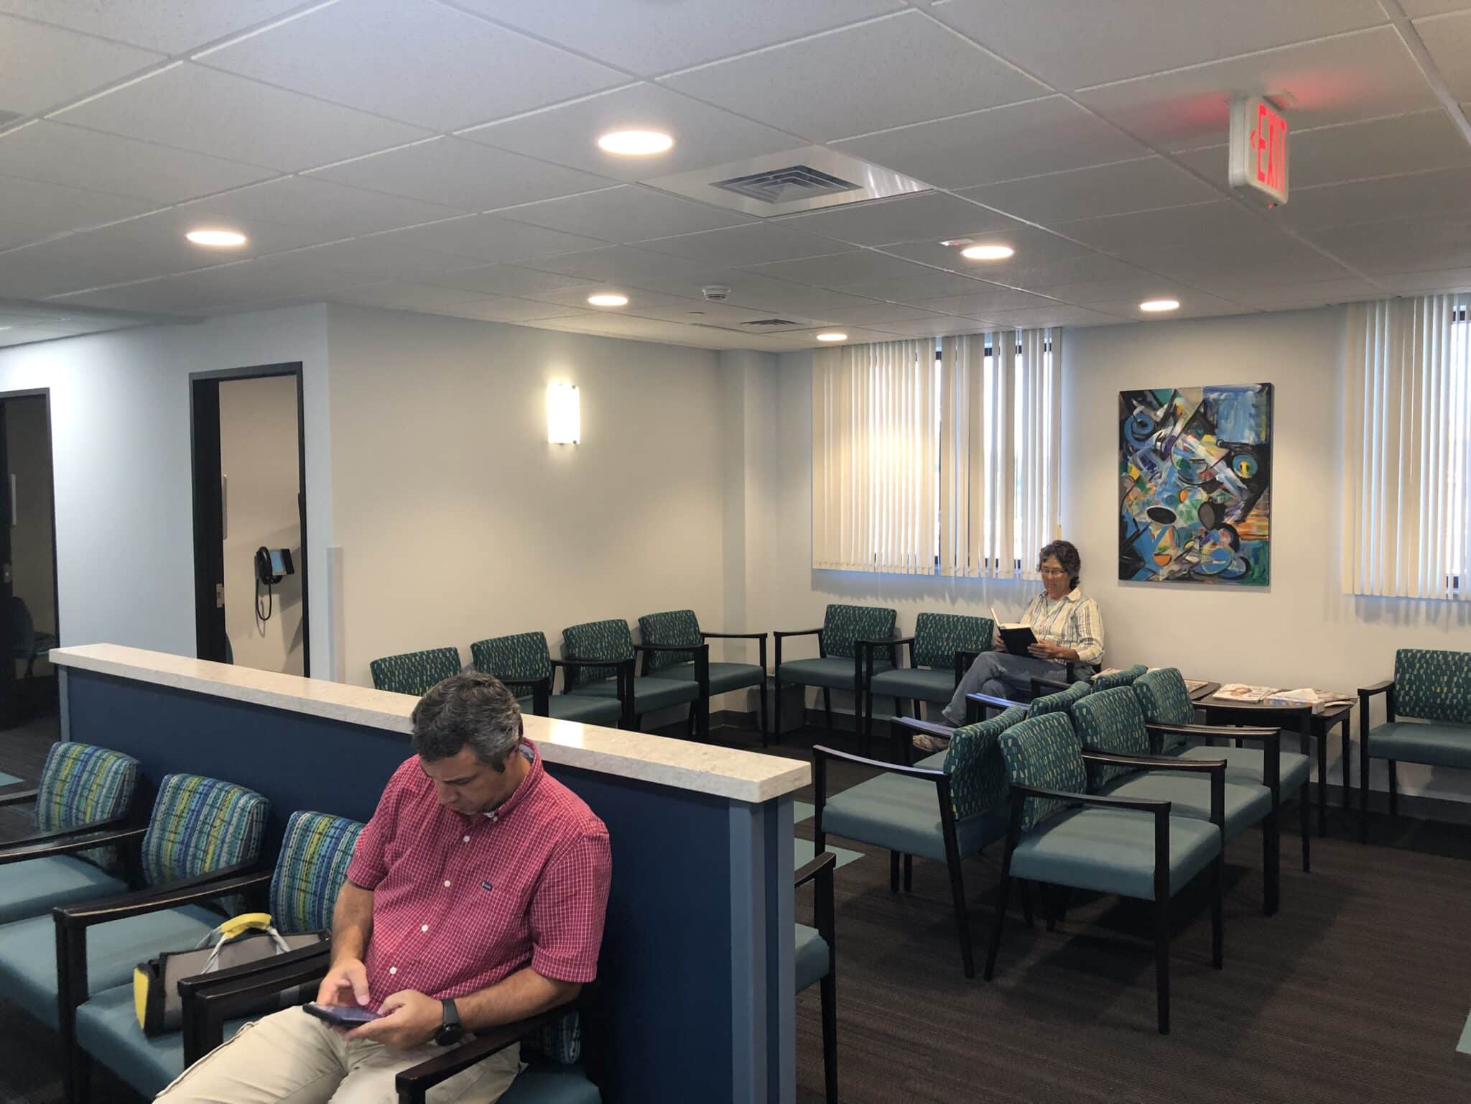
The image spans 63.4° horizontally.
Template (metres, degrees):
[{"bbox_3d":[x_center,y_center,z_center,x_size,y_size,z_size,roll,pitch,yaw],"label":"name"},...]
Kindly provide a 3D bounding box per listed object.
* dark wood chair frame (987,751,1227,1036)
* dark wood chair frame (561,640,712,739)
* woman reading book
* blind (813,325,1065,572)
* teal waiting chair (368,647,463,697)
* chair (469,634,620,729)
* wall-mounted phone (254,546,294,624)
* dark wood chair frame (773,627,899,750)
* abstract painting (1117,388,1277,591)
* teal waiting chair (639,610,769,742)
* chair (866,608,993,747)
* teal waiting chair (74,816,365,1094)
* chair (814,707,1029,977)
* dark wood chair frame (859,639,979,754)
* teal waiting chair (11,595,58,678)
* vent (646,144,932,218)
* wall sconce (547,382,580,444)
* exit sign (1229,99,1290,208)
[{"bbox_3d":[1.177,1.014,3.792,0.600,0.690,0.590,2,5,38],"label":"dark wood chair frame"},{"bbox_3d":[-0.575,0.852,6.481,0.590,0.690,0.590,2,5,38],"label":"dark wood chair frame"},{"bbox_3d":[1.509,0.594,6.191,0.640,1.270,0.860,4,6,44],"label":"woman reading book"},{"bbox_3d":[1.119,-0.552,6.943,1.620,1.375,0.090,2,5,38],"label":"blind"},{"bbox_3d":[-1.345,0.882,5.574,0.630,0.810,0.610,3,5,37],"label":"teal waiting chair"},{"bbox_3d":[-0.957,0.826,6.002,0.610,0.810,0.590,2,5,38],"label":"chair"},{"bbox_3d":[-2.886,0.199,7.471,0.110,0.476,0.202,2,5,38],"label":"wall-mounted phone"},{"bbox_3d":[0.654,0.790,7.194,0.620,0.750,0.630,3,5,37],"label":"dark wood chair frame"},{"bbox_3d":[2.361,-0.341,6.143,0.760,1.010,0.040,3,5,37],"label":"abstract painting"},{"bbox_3d":[-0.232,0.777,7.016,0.630,0.810,0.610,3,5,37],"label":"teal waiting chair"},{"bbox_3d":[1.132,0.766,6.702,0.590,0.810,0.610,2,5,38],"label":"chair"},{"bbox_3d":[-1.060,1.043,2.660,0.590,0.810,0.610,2,5,38],"label":"teal waiting chair"},{"bbox_3d":[0.678,0.932,4.181,0.610,0.810,0.590,2,5,38],"label":"chair"},{"bbox_3d":[1.157,0.817,6.757,0.620,0.750,0.630,3,5,37],"label":"dark wood chair frame"},{"bbox_3d":[-4.920,0.688,8.476,0.530,0.820,0.570,2,5,38],"label":"teal waiting chair"},{"bbox_3d":[0.147,-1.003,3.235,0.600,0.045,0.600,3,5,37],"label":"vent"},{"bbox_3d":[-0.916,-0.754,6.515,0.105,0.325,0.215,3,5,37],"label":"wall sconce"},{"bbox_3d":[1.127,-0.857,2.573,0.048,0.188,0.285,3,5,41],"label":"exit sign"}]

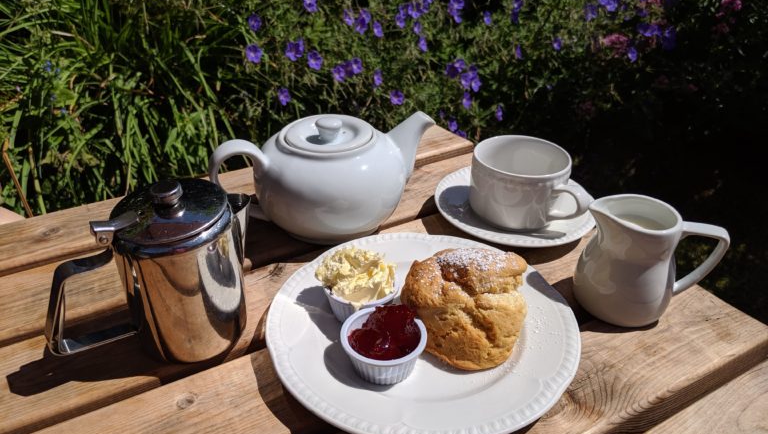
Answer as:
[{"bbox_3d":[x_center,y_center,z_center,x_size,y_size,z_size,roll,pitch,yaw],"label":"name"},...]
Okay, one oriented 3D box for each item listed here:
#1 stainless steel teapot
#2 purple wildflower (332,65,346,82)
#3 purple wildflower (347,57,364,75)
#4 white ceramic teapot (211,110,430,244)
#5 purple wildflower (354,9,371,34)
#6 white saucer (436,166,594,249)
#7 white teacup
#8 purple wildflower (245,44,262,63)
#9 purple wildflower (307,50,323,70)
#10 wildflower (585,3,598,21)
[{"bbox_3d":[-0.163,0.037,0.423,0.149,0.128,0.080,-12,34,-19],"label":"stainless steel teapot"},{"bbox_3d":[-0.102,-0.331,1.380,0.034,0.038,0.027,-2,32,-4],"label":"purple wildflower"},{"bbox_3d":[-0.063,-0.328,1.300,0.039,0.039,0.032,-1,32,-2],"label":"purple wildflower"},{"bbox_3d":[-0.051,-0.039,0.539,0.202,0.104,0.136,-8,33,-13],"label":"white ceramic teapot"},{"bbox_3d":[-0.051,-0.461,1.420,0.039,0.055,0.032,-1,32,-2],"label":"purple wildflower"},{"bbox_3d":[0.125,-0.008,0.569,0.152,0.022,0.152,0,32,0],"label":"white saucer"},{"bbox_3d":[0.143,-0.030,0.586,0.113,0.063,0.090,10,33,15],"label":"white teacup"},{"bbox_3d":[-0.301,-0.377,1.380,0.039,0.044,0.029,-6,32,-11],"label":"purple wildflower"},{"bbox_3d":[-0.152,-0.343,1.300,0.035,0.043,0.030,-3,32,-6],"label":"purple wildflower"},{"bbox_3d":[0.520,-0.512,1.500,0.033,0.043,0.028,11,33,16],"label":"wildflower"}]

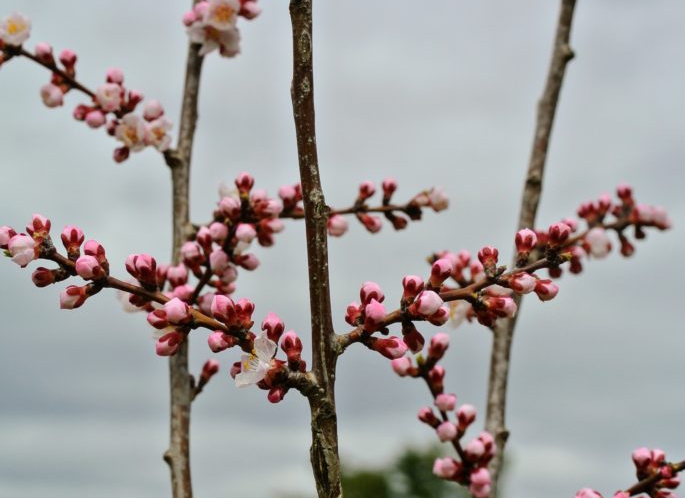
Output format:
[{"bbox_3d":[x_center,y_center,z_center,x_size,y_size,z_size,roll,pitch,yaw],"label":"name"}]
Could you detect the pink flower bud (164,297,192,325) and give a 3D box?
[{"bbox_3d":[-0.065,0.025,1.120,0.010,0.010,0.011,-12,-36,18],"label":"pink flower bud"}]

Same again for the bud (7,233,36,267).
[{"bbox_3d":[-0.132,0.001,1.170,0.013,0.011,0.011,-30,0,-43],"label":"bud"}]

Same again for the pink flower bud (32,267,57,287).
[{"bbox_3d":[-0.130,0.012,1.240,0.011,0.009,0.009,-6,0,-21],"label":"pink flower bud"}]

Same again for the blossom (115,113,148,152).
[{"bbox_3d":[-0.099,-0.054,1.330,0.017,0.018,0.012,-1,4,6],"label":"blossom"}]

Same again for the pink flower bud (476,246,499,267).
[{"bbox_3d":[0.062,0.003,1.220,0.009,0.009,0.009,-2,9,0],"label":"pink flower bud"}]

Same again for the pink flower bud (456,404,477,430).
[{"bbox_3d":[0.056,0.076,1.290,0.009,0.011,0.009,13,15,0],"label":"pink flower bud"}]

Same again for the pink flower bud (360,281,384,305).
[{"bbox_3d":[0.013,0.019,1.200,0.009,0.011,0.009,-7,25,0],"label":"pink flower bud"}]

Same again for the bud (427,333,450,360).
[{"bbox_3d":[0.043,0.044,1.290,0.009,0.012,0.009,25,15,0],"label":"bud"}]

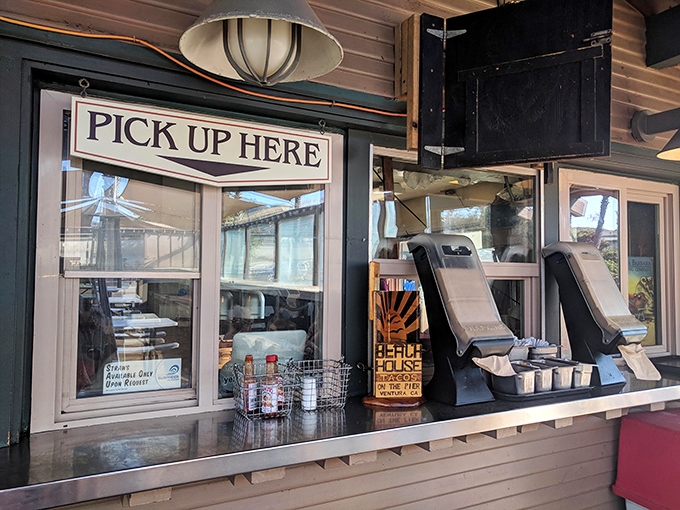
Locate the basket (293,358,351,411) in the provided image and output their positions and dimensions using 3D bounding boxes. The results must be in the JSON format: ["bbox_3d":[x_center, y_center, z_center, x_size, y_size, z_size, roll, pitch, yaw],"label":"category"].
[{"bbox_3d":[-0.075,0.431,1.706,0.169,0.145,0.158,2,-2,-27],"label":"basket"}]

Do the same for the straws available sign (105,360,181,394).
[{"bbox_3d":[-0.602,0.372,1.569,0.224,0.091,0.005,2,-2,-27],"label":"straws available sign"}]

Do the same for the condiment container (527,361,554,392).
[{"bbox_3d":[0.733,0.464,1.949,0.097,0.092,0.156,2,-2,-27],"label":"condiment container"}]

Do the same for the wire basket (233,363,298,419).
[{"bbox_3d":[-0.247,0.426,1.617,0.169,0.145,0.158,2,-2,-27],"label":"wire basket"}]

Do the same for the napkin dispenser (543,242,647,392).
[{"bbox_3d":[1.089,0.238,2.201,0.193,0.592,0.365,2,-3,-32],"label":"napkin dispenser"}]

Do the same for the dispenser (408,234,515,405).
[{"bbox_3d":[0.430,0.218,1.856,0.193,0.592,0.365,2,-2,-28],"label":"dispenser"}]

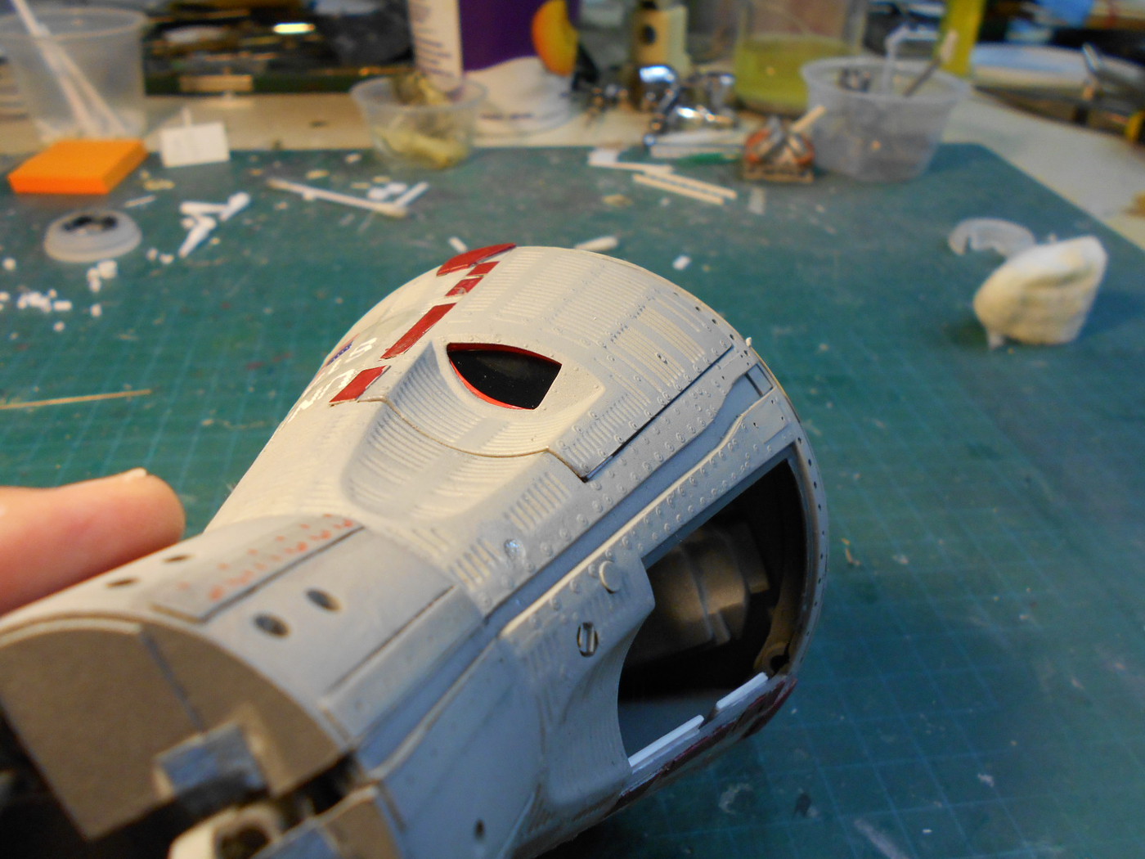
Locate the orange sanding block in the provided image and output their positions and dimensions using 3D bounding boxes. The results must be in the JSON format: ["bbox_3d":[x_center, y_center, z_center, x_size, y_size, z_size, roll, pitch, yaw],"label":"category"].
[{"bbox_3d":[-0.221,-0.119,0.418,0.039,0.007,0.051,0,35,-3],"label":"orange sanding block"}]

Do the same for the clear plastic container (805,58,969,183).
[{"bbox_3d":[0.148,-0.152,0.454,0.076,0.041,0.076,1,35,-1],"label":"clear plastic container"}]

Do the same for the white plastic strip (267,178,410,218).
[{"bbox_3d":[-0.102,-0.100,0.399,0.071,0.004,0.005,15,37,17],"label":"white plastic strip"}]

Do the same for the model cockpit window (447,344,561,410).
[{"bbox_3d":[-0.009,-0.007,0.116,0.015,0.002,0.010,10,49,7],"label":"model cockpit window"}]

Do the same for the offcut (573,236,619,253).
[{"bbox_3d":[0.009,-0.072,0.366,0.023,0.004,0.004,-23,42,-31],"label":"offcut"}]

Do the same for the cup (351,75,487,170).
[{"bbox_3d":[-0.073,-0.147,0.446,0.063,0.029,0.063,1,35,-1],"label":"cup"}]

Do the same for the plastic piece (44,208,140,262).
[{"bbox_3d":[-0.185,-0.075,0.355,0.035,0.009,0.035,1,35,-1],"label":"plastic piece"}]

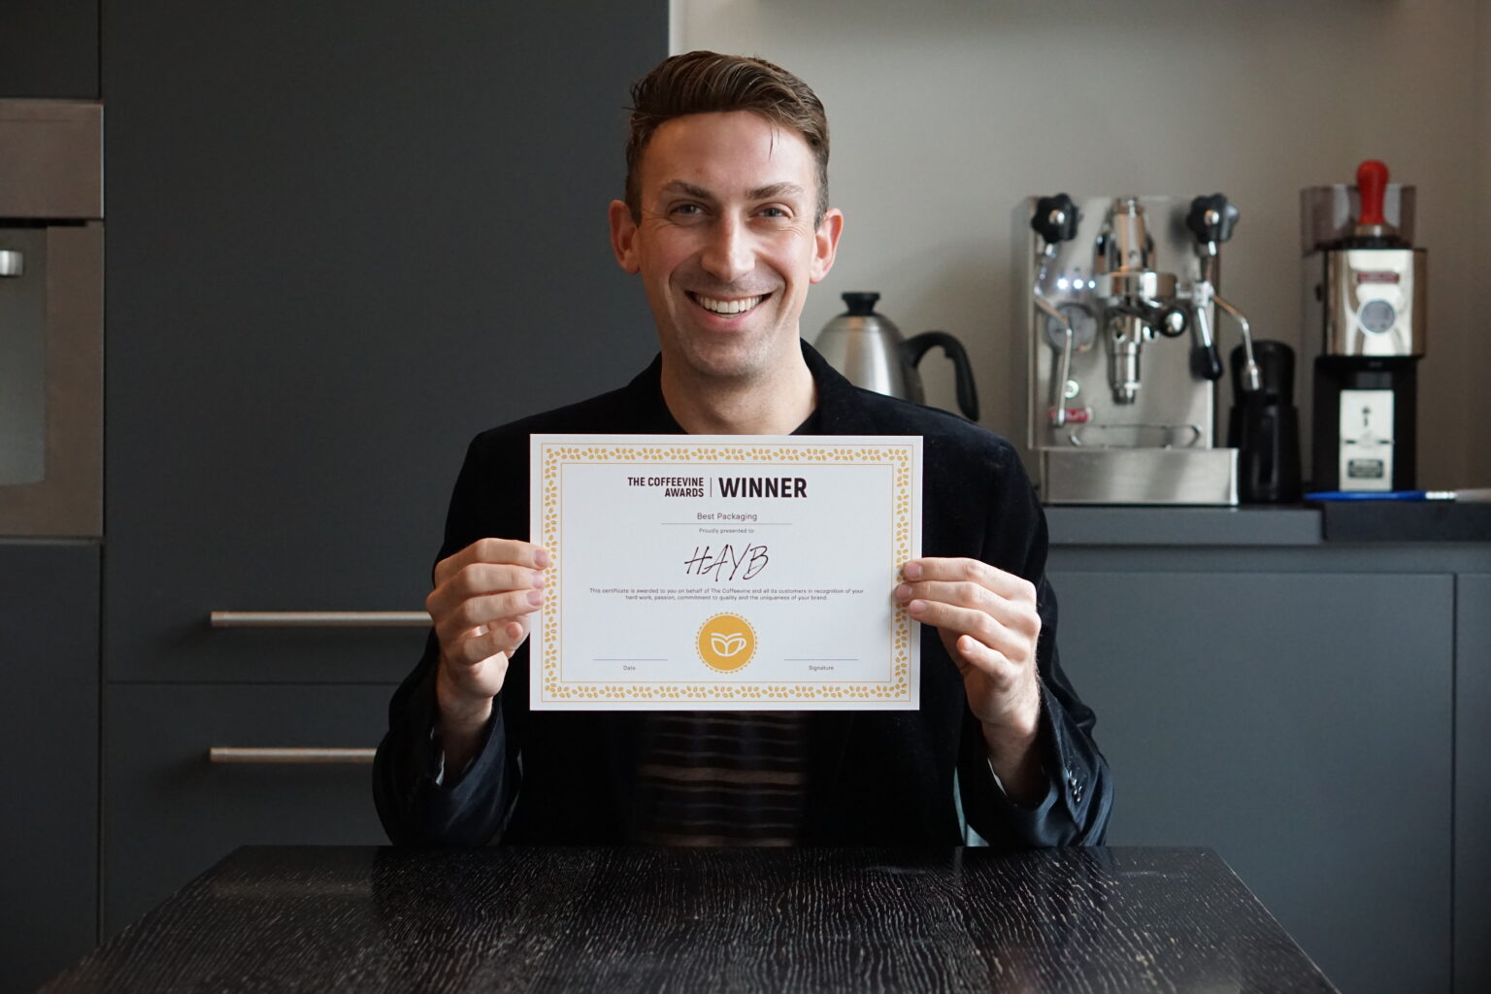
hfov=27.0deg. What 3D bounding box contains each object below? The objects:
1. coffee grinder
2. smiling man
[{"bbox_3d":[0.752,-0.196,3.775,0.130,0.385,0.210,0,2,2],"label":"coffee grinder"},{"bbox_3d":[0.000,0.325,2.460,0.580,1.360,0.660,0,2,0],"label":"smiling man"}]

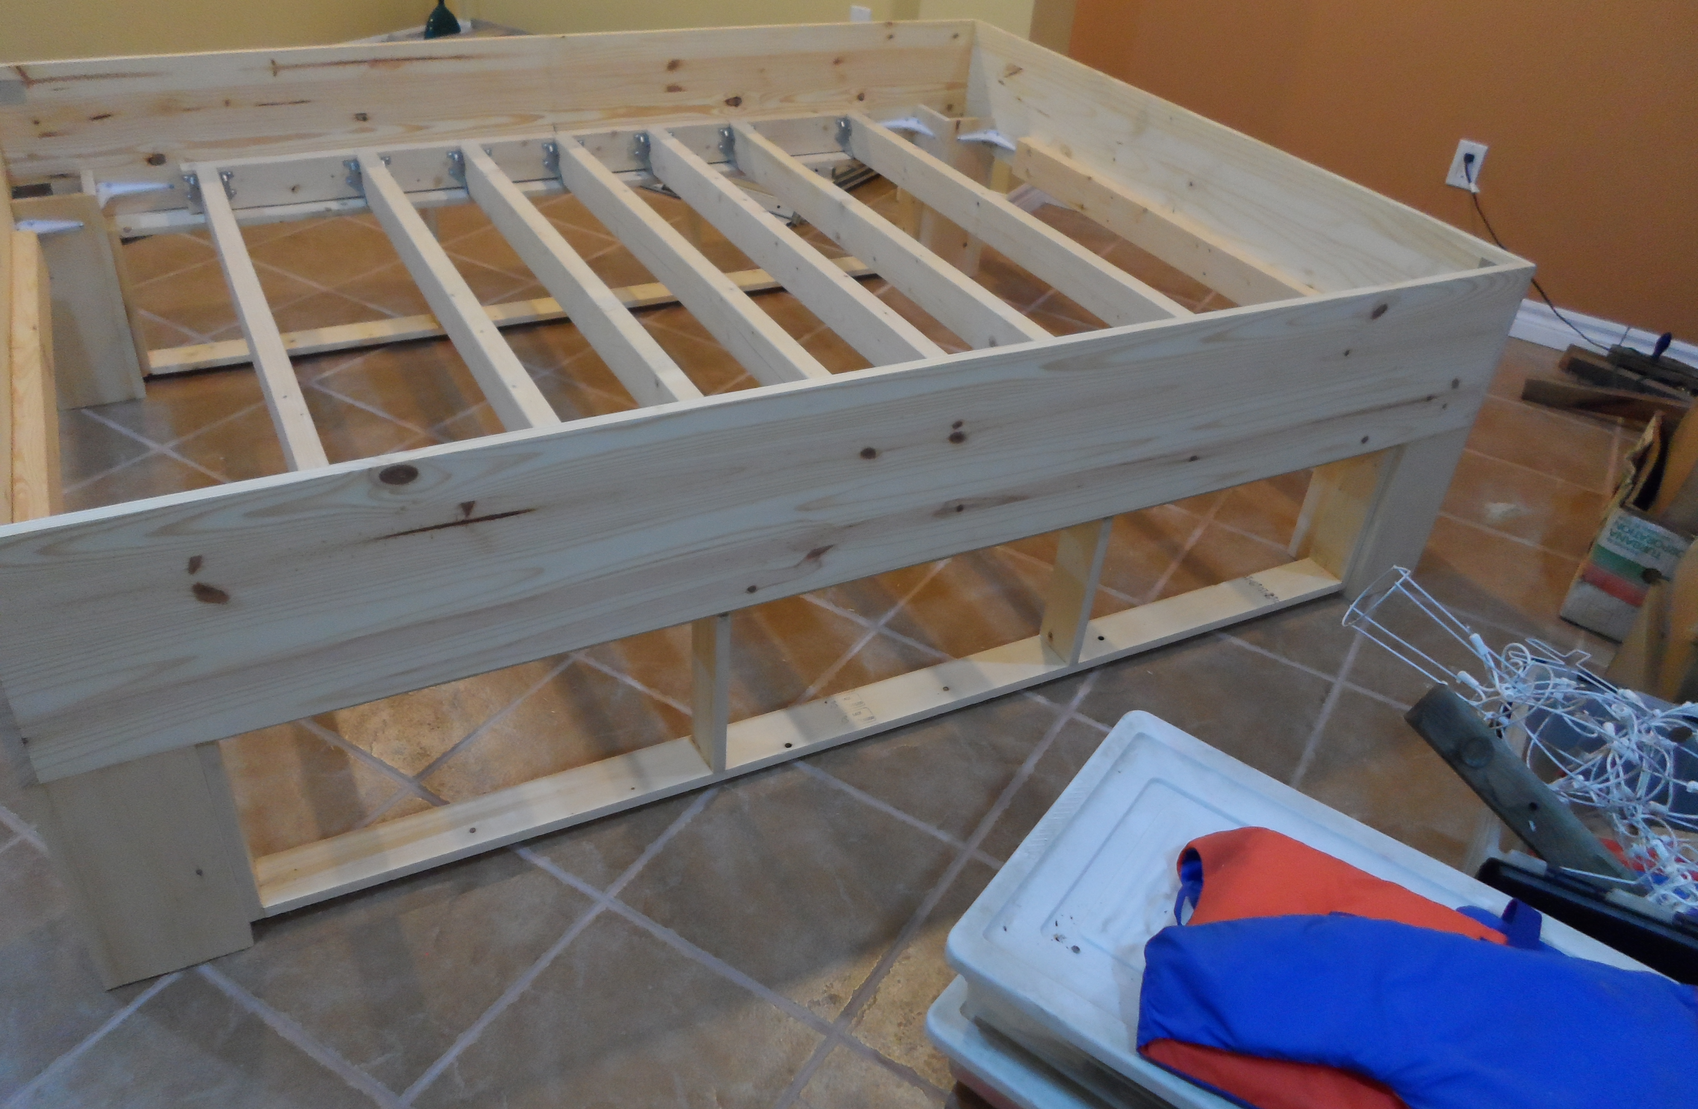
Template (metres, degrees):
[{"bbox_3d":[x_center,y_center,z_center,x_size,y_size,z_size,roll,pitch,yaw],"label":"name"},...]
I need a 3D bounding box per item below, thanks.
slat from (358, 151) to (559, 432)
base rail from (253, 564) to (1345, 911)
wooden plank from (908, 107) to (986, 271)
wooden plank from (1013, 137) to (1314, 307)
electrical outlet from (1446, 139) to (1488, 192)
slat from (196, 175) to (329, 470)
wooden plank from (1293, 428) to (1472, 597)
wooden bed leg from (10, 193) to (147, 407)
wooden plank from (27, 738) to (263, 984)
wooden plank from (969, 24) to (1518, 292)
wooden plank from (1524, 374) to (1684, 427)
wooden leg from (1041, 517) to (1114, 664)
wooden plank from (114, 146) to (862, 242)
[{"bbox_3d":[-0.625,-0.383,1.992,0.038,0.086,1.446,-15,40,-25],"label":"slat"},{"bbox_3d":[0.069,0.218,1.828,1.789,0.020,0.082,-13,39,-24],"label":"base rail"},{"bbox_3d":[0.248,-0.923,3.145,0.160,0.414,0.152,-13,39,-24],"label":"wooden plank"},{"bbox_3d":[0.645,-0.658,2.529,0.038,0.086,1.033,-15,40,-25],"label":"wooden plank"},{"bbox_3d":[1.614,-1.015,3.199,0.071,0.115,0.012,25,39,26],"label":"electrical outlet"},{"bbox_3d":[-0.899,-0.317,1.892,0.038,0.089,1.466,-14,39,-25],"label":"slat"},{"bbox_3d":[0.921,-0.132,2.136,0.172,0.390,0.154,-13,39,-24],"label":"wooden plank"},{"bbox_3d":[-1.452,-0.468,2.295,0.157,0.414,0.020,-13,39,-24],"label":"wooden bed leg"},{"bbox_3d":[-0.758,0.323,1.331,0.155,0.358,0.024,-14,39,-25],"label":"wooden plank"},{"bbox_3d":[0.671,-0.761,2.519,0.020,0.287,1.570,-14,39,-24],"label":"wooden plank"},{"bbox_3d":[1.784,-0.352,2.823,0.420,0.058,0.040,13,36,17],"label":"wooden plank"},{"bbox_3d":[0.348,0.036,1.901,0.020,0.285,0.083,-14,39,-25],"label":"wooden leg"},{"bbox_3d":[-0.635,-0.820,2.731,1.750,0.021,0.080,-14,39,-25],"label":"wooden plank"}]

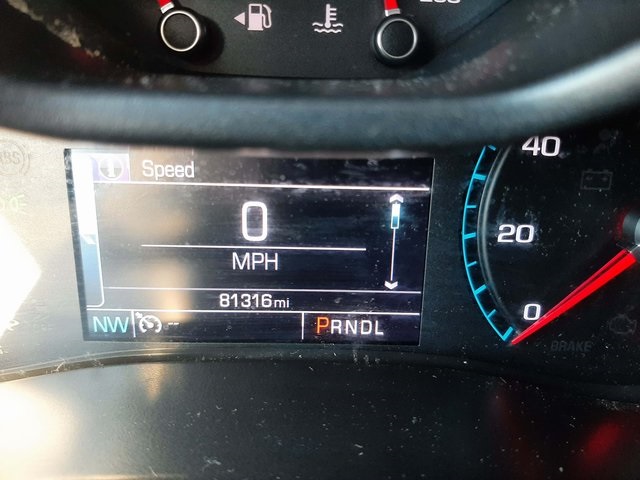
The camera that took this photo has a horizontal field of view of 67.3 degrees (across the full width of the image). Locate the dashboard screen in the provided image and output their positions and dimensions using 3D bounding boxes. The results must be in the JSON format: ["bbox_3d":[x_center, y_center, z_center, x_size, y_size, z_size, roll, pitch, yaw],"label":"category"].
[{"bbox_3d":[-0.018,0.002,0.136,0.096,0.054,0.010,1,14,-2],"label":"dashboard screen"}]

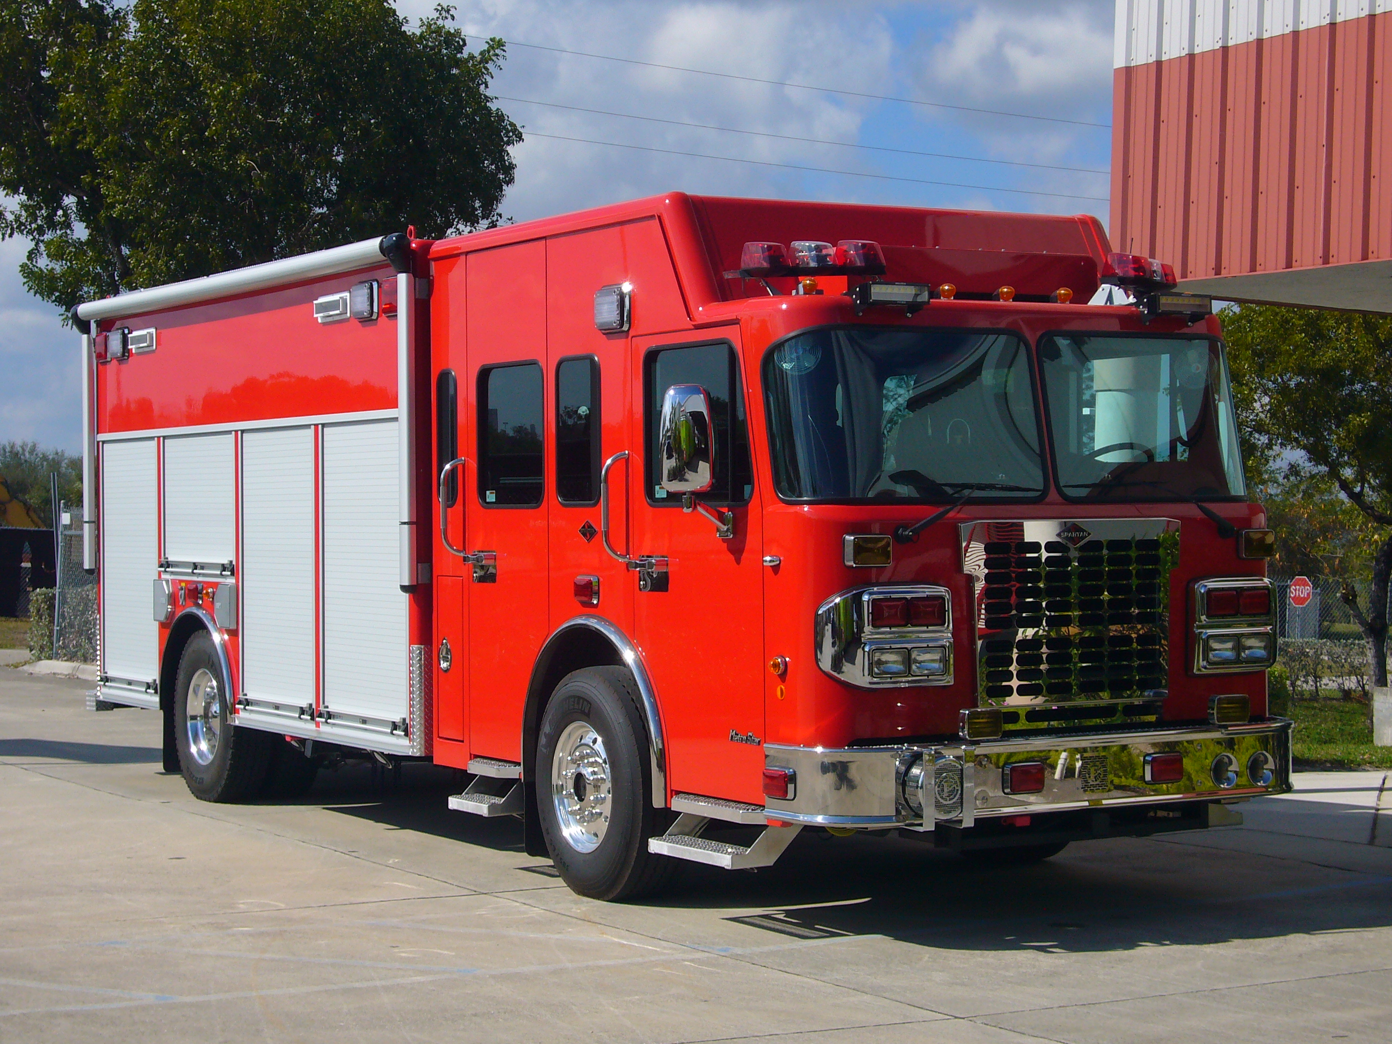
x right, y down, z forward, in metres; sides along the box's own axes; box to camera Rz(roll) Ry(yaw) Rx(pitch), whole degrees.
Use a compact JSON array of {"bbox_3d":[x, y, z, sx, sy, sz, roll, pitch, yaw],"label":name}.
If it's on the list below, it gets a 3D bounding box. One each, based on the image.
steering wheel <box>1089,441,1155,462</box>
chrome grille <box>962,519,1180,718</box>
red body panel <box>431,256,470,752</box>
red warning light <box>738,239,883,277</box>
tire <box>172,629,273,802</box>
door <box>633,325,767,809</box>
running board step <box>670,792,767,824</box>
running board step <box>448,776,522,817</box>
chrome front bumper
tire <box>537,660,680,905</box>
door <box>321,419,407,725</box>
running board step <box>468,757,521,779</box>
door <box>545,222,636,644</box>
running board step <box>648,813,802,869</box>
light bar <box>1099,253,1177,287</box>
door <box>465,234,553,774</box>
[{"bbox_3d":[1.781,-0.203,12.021,0.480,0.070,0.480,-1,-36,-30],"label":"steering wheel"},{"bbox_3d":[1.521,0.390,11.130,1.101,0.788,0.080,-1,0,-30],"label":"chrome grille"},{"bbox_3d":[-1.180,-0.058,13.644,0.090,2.560,0.440,-1,0,-30],"label":"red body panel"},{"bbox_3d":[0.482,-1.090,11.330,0.610,0.155,0.220,0,0,0],"label":"red warning light"},{"bbox_3d":[-2.918,1.196,16.833,0.290,1.050,1.050,-1,0,-30],"label":"tire"},{"bbox_3d":[0.038,0.168,11.553,0.090,1.963,1.080,-1,0,-30],"label":"door"},{"bbox_3d":[0.157,1.216,11.491,0.225,0.046,0.670,-1,0,-30],"label":"running board step"},{"bbox_3d":[-0.952,1.315,13.236,0.330,0.165,0.430,-1,0,-30],"label":"running board step"},{"bbox_3d":[1.465,1.032,11.401,2.490,0.300,0.520,-1,0,-30],"label":"chrome front bumper"},{"bbox_3d":[-0.410,1.189,12.415,0.290,1.050,1.050,-1,0,-30],"label":"tire"},{"bbox_3d":[-1.736,0.245,14.403,0.060,1.596,1.167,-1,0,-30],"label":"door"},{"bbox_3d":[-0.923,1.212,13.349,0.225,0.046,0.427,-1,0,-30],"label":"running board step"},{"bbox_3d":[-0.448,-0.375,12.202,0.090,1.864,0.816,-1,0,-30],"label":"door"},{"bbox_3d":[0.118,1.318,11.405,0.340,0.163,0.680,-1,0,-30],"label":"running board step"},{"bbox_3d":[1.978,-1.111,12.196,0.240,0.128,0.590,0,0,21],"label":"light bar"},{"bbox_3d":[-0.860,-0.090,12.917,0.090,2.430,0.857,-1,0,-30],"label":"door"}]

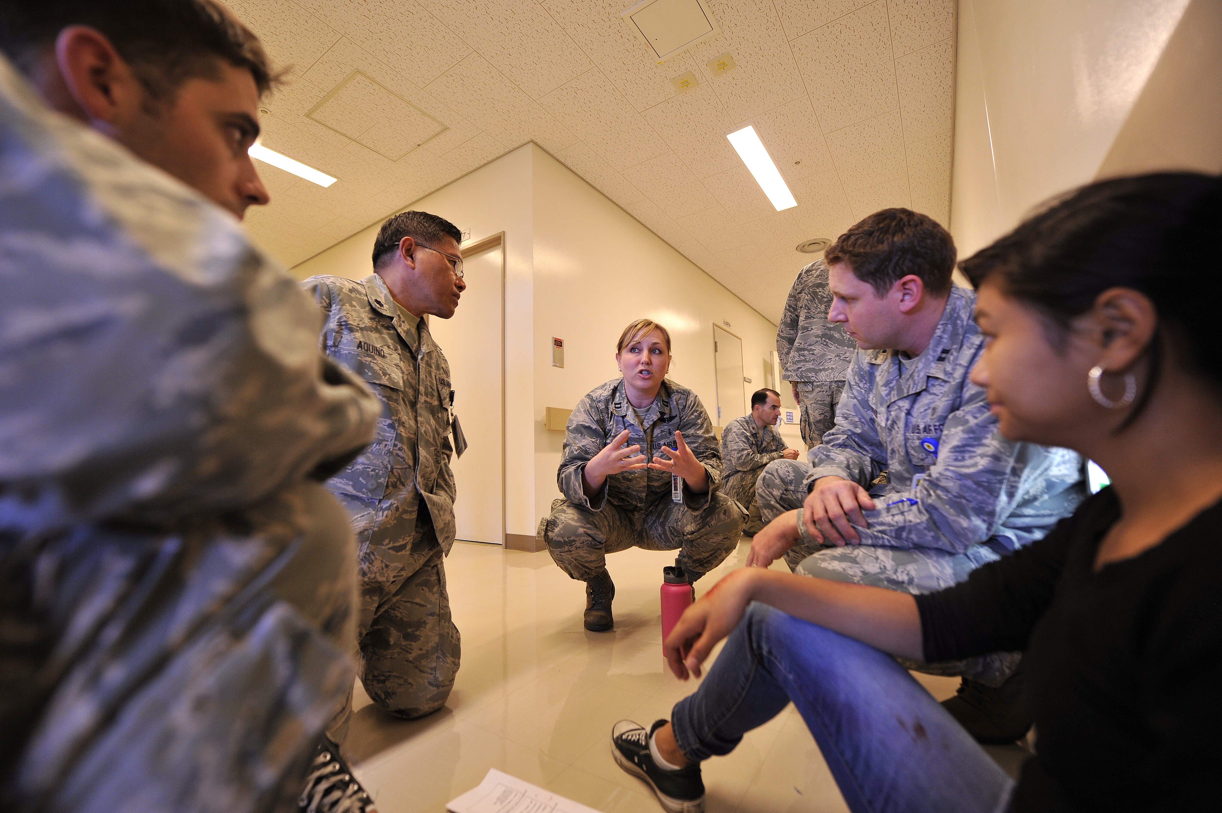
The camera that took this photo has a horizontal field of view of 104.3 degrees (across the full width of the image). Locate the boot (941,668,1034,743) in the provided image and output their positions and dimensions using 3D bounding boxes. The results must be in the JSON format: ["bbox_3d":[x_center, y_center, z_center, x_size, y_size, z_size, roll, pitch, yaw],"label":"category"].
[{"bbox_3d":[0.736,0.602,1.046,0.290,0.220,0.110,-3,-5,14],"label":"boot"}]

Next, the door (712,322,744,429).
[{"bbox_3d":[1.567,0.099,6.115,0.080,2.120,0.940,-5,-6,34],"label":"door"}]

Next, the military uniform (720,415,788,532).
[{"bbox_3d":[1.070,0.475,3.440,0.620,0.840,0.520,-6,-7,39],"label":"military uniform"}]

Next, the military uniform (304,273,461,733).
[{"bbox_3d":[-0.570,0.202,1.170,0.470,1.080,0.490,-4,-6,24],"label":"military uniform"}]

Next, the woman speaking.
[{"bbox_3d":[0.120,0.257,1.820,0.740,1.080,0.600,-1,-5,-2],"label":"woman speaking"}]

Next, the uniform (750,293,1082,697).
[{"bbox_3d":[0.680,0.188,1.000,0.580,0.860,0.580,-1,-5,-3],"label":"uniform"}]

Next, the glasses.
[{"bbox_3d":[-0.453,-0.368,1.170,0.145,0.045,0.138,10,-11,-37],"label":"glasses"}]

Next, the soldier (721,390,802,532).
[{"bbox_3d":[1.085,0.394,3.430,0.680,1.060,0.550,-6,-7,39],"label":"soldier"}]

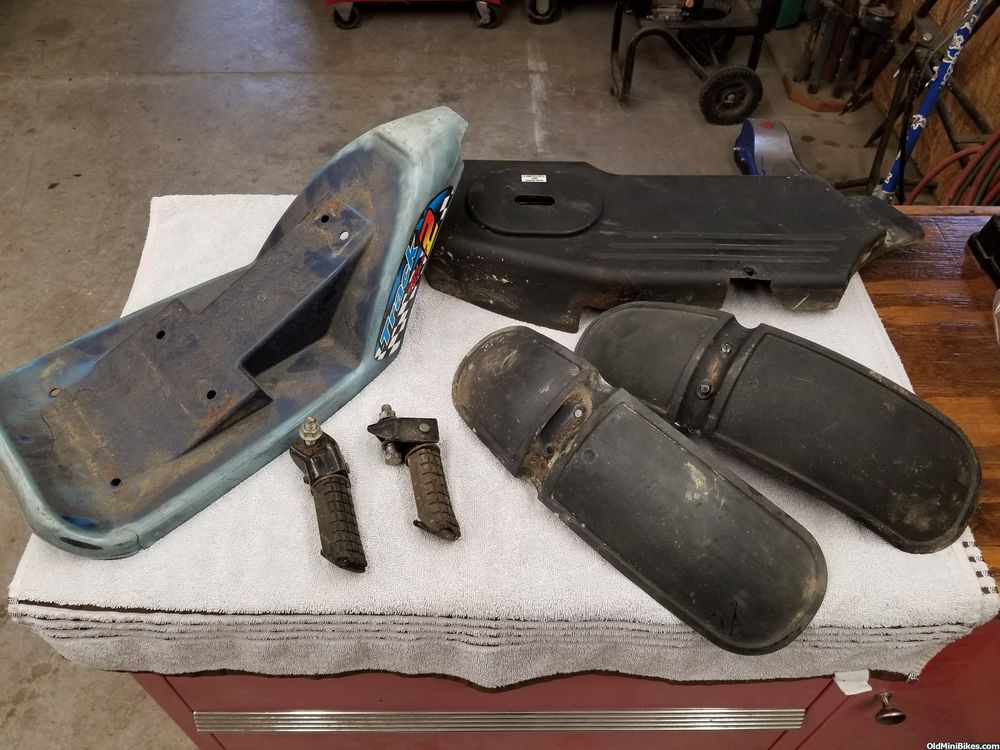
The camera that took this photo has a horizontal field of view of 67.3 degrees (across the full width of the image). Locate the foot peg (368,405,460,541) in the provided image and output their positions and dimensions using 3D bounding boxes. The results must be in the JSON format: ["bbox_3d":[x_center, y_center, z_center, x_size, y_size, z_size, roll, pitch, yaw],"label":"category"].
[{"bbox_3d":[-0.070,0.084,0.684,0.062,0.046,0.139,-18,50,-17],"label":"foot peg"}]

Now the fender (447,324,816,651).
[{"bbox_3d":[0.103,0.074,0.686,0.151,0.066,0.408,-35,57,-29],"label":"fender"}]

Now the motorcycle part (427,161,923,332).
[{"bbox_3d":[0.201,-0.158,0.888,0.575,0.089,0.217,1,47,-1],"label":"motorcycle part"}]

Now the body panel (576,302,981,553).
[{"bbox_3d":[0.265,0.019,0.740,0.408,0.068,0.172,23,51,19],"label":"body panel"}]

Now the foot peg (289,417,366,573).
[{"bbox_3d":[-0.150,0.103,0.663,0.048,0.050,0.138,-17,50,-16],"label":"foot peg"}]

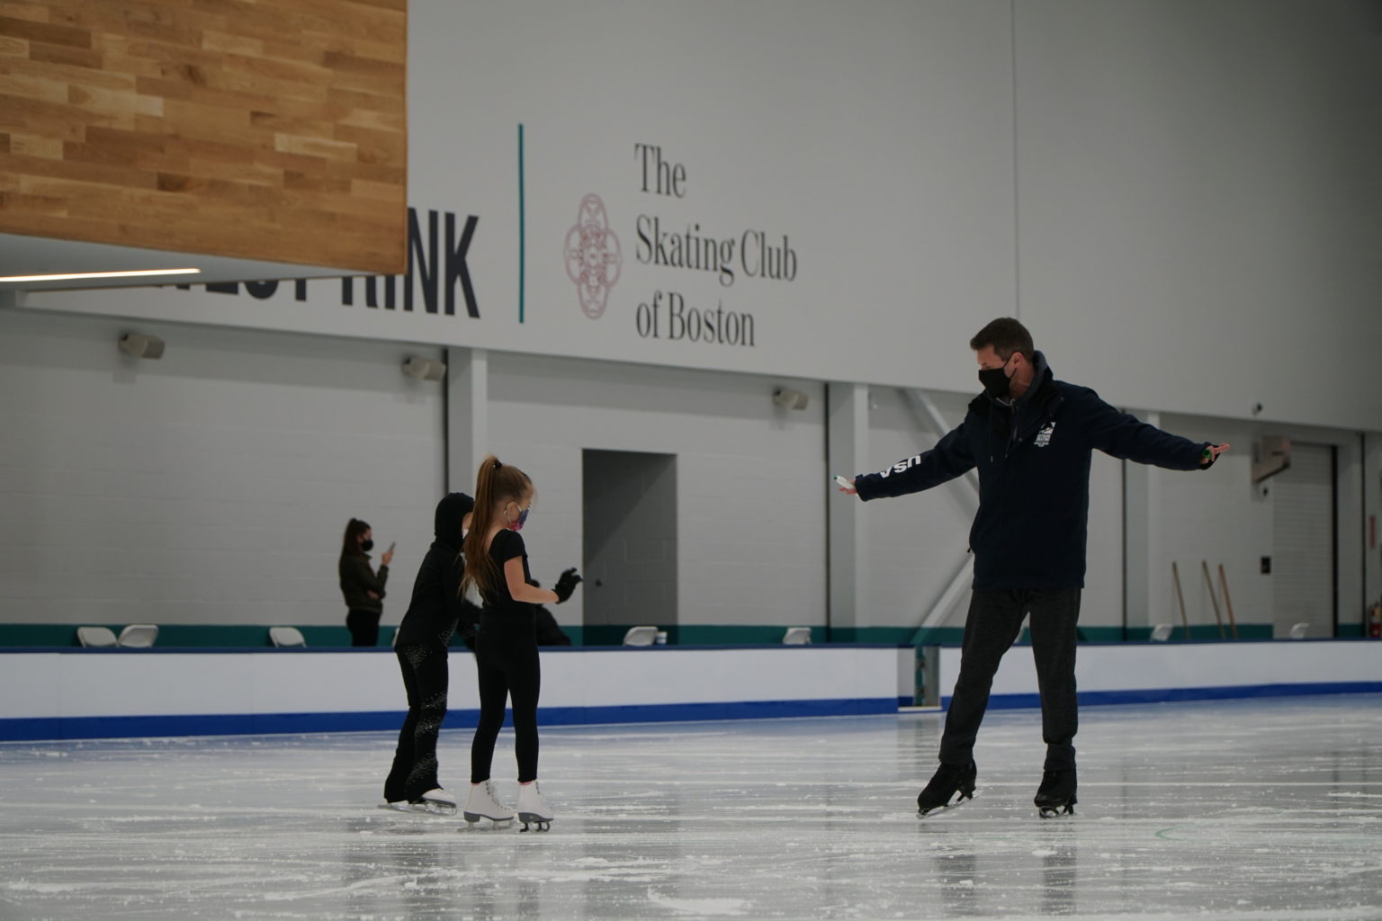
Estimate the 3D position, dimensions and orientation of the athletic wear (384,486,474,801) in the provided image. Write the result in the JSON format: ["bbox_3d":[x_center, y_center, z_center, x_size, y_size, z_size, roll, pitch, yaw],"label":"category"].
[{"bbox_3d":[-0.963,0.701,18.300,0.420,1.170,0.400,0,-2,7],"label":"athletic wear"}]

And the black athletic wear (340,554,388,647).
[{"bbox_3d":[-2.651,1.400,39.500,0.370,1.320,0.430,-1,-2,20],"label":"black athletic wear"}]

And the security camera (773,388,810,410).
[{"bbox_3d":[0.973,-0.600,47.500,0.270,0.190,0.280,18,7,29],"label":"security camera"}]

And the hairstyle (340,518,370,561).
[{"bbox_3d":[-2.721,0.643,39.500,0.250,0.360,0.190,-1,-2,20],"label":"hairstyle"}]

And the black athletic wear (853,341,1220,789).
[{"bbox_3d":[1.275,0.397,18.080,1.380,1.610,0.520,-1,-2,25],"label":"black athletic wear"}]

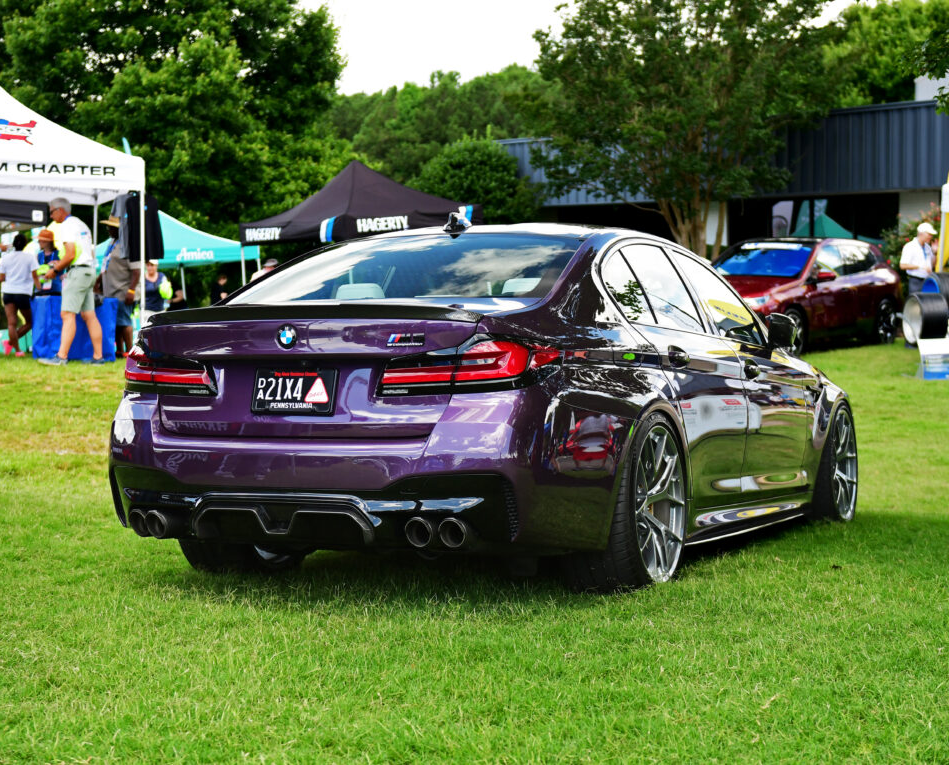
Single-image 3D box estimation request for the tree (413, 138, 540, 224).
[{"bbox_3d":[-0.024,-3.567,39.000,3.000,4.400,3.000,0,3,0],"label":"tree"}]

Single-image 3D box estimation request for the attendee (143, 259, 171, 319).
[{"bbox_3d":[-4.894,-1.063,25.500,0.500,1.660,0.350,0,3,6],"label":"attendee"}]

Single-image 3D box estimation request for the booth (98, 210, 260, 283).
[{"bbox_3d":[-6.696,-2.114,35.000,3.050,3.250,3.050,3,4,41],"label":"booth"}]

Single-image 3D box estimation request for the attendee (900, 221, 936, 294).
[{"bbox_3d":[5.989,-1.263,22.300,0.450,1.780,0.520,2,4,37],"label":"attendee"}]

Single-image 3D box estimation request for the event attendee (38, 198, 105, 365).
[{"bbox_3d":[-4.451,-1.116,18.300,0.720,1.810,0.580,1,3,21],"label":"event attendee"}]

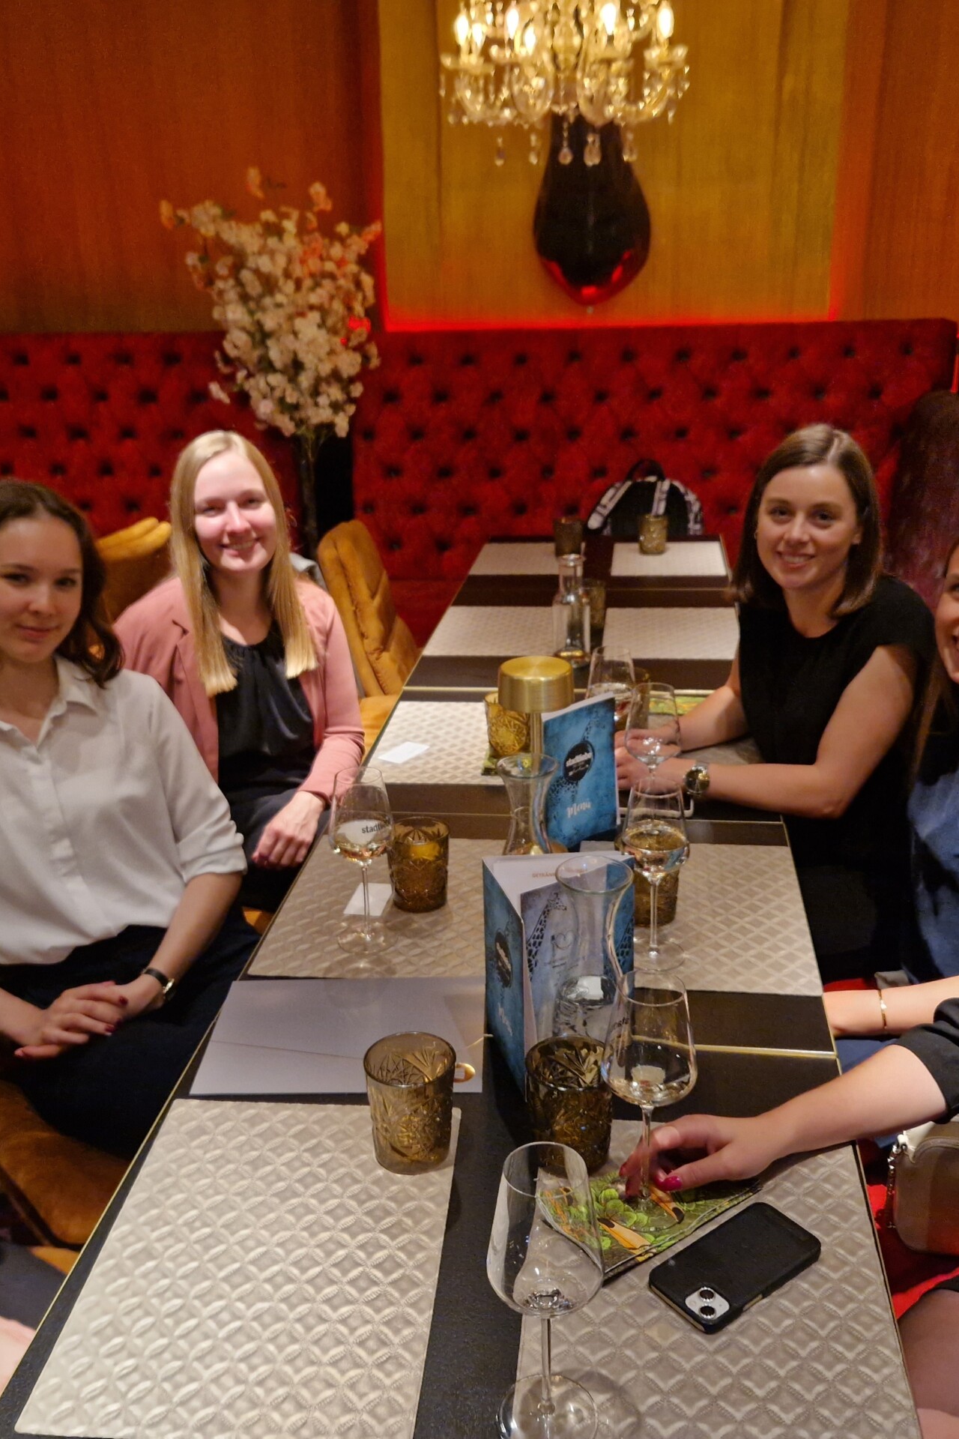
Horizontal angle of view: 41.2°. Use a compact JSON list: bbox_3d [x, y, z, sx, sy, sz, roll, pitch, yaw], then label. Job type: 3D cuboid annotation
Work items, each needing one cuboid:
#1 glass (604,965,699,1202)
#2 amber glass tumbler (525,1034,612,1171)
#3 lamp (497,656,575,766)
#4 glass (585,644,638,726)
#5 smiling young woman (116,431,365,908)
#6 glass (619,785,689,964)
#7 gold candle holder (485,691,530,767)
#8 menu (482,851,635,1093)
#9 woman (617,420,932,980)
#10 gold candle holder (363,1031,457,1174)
[{"bbox_3d":[0.151,0.339,1.144,0.086,0.226,0.086,0,20,8],"label":"glass"},{"bbox_3d":[0.089,0.376,1.238,0.087,0.105,0.087,-2,20,1],"label":"amber glass tumbler"},{"bbox_3d":[0.086,0.058,1.866,0.110,0.275,0.110,0,20,8],"label":"lamp"},{"bbox_3d":[0.214,0.005,2.046,0.082,0.226,0.082,1,21,7],"label":"glass"},{"bbox_3d":[-0.388,0.177,2.221,0.500,1.310,0.740,-10,22,-20],"label":"smiling young woman"},{"bbox_3d":[0.216,0.188,1.555,0.082,0.226,0.082,1,21,7],"label":"glass"},{"bbox_3d":[0.055,0.019,2.224,0.089,0.107,0.089,0,20,8],"label":"gold candle holder"},{"bbox_3d":[0.103,0.268,1.378,0.157,0.210,0.148,-7,21,-14],"label":"menu"},{"bbox_3d":[0.528,0.181,2.143,0.670,1.300,0.540,-12,22,-25],"label":"woman"},{"bbox_3d":[-0.066,0.378,1.247,0.087,0.105,0.087,1,21,7],"label":"gold candle holder"}]

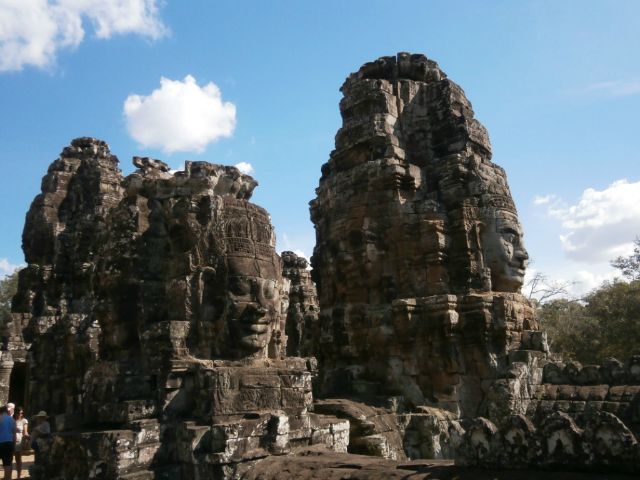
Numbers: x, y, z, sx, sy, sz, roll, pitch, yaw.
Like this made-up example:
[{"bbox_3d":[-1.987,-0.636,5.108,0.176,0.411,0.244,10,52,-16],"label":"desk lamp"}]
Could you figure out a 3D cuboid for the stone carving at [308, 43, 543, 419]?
[{"bbox_3d":[2.578,-0.626,16.732,6.000,11.000,5.600,-9,-18,31],"label":"stone carving"}]

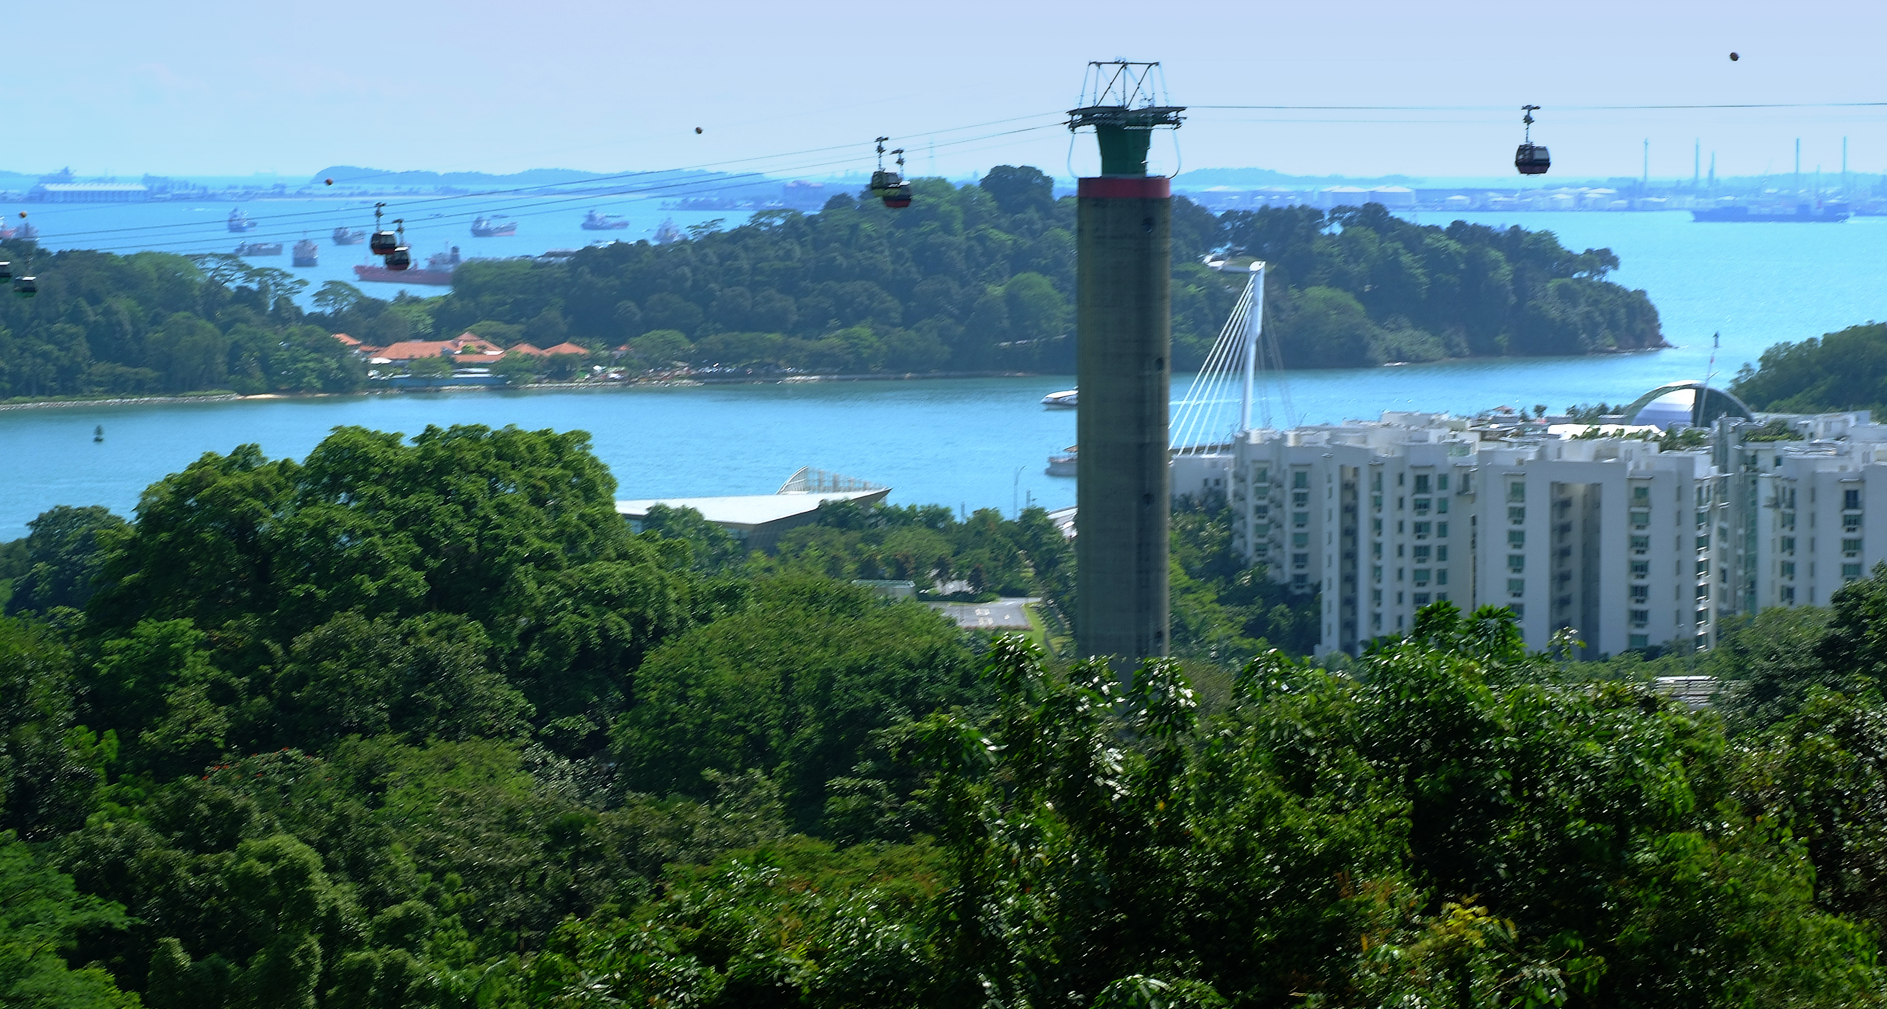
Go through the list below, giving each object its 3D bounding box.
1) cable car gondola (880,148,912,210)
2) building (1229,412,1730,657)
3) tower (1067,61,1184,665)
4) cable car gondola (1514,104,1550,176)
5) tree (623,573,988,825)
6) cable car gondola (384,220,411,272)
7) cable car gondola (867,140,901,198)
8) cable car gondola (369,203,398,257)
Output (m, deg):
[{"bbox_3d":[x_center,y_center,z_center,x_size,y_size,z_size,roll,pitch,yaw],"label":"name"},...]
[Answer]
[{"bbox_3d":[-3.710,-25.860,375.000,1.900,5.000,2.000,-4,6,-42],"label":"cable car gondola"},{"bbox_3d":[73.280,5.360,642.130,61.000,33.500,38.000,2,4,20],"label":"building"},{"bbox_3d":[13.920,-7.760,361.410,8.000,52.200,8.000,-4,6,-42],"label":"tower"},{"bbox_3d":[41.900,-25.930,336.000,1.900,5.000,2.000,-4,6,-42],"label":"cable car gondola"},{"bbox_3d":[-7.840,12.060,251.560,19.000,16.000,17.500,0,4,0],"label":"tree"},{"bbox_3d":[-48.970,-23.220,424.000,1.900,5.000,2.000,-4,6,-42],"label":"cable car gondola"},{"bbox_3d":[-4.760,-27.460,386.000,1.900,5.000,2.000,-4,6,-42],"label":"cable car gondola"},{"bbox_3d":[-51.890,-25.560,438.000,1.900,5.000,2.000,-4,6,-42],"label":"cable car gondola"}]

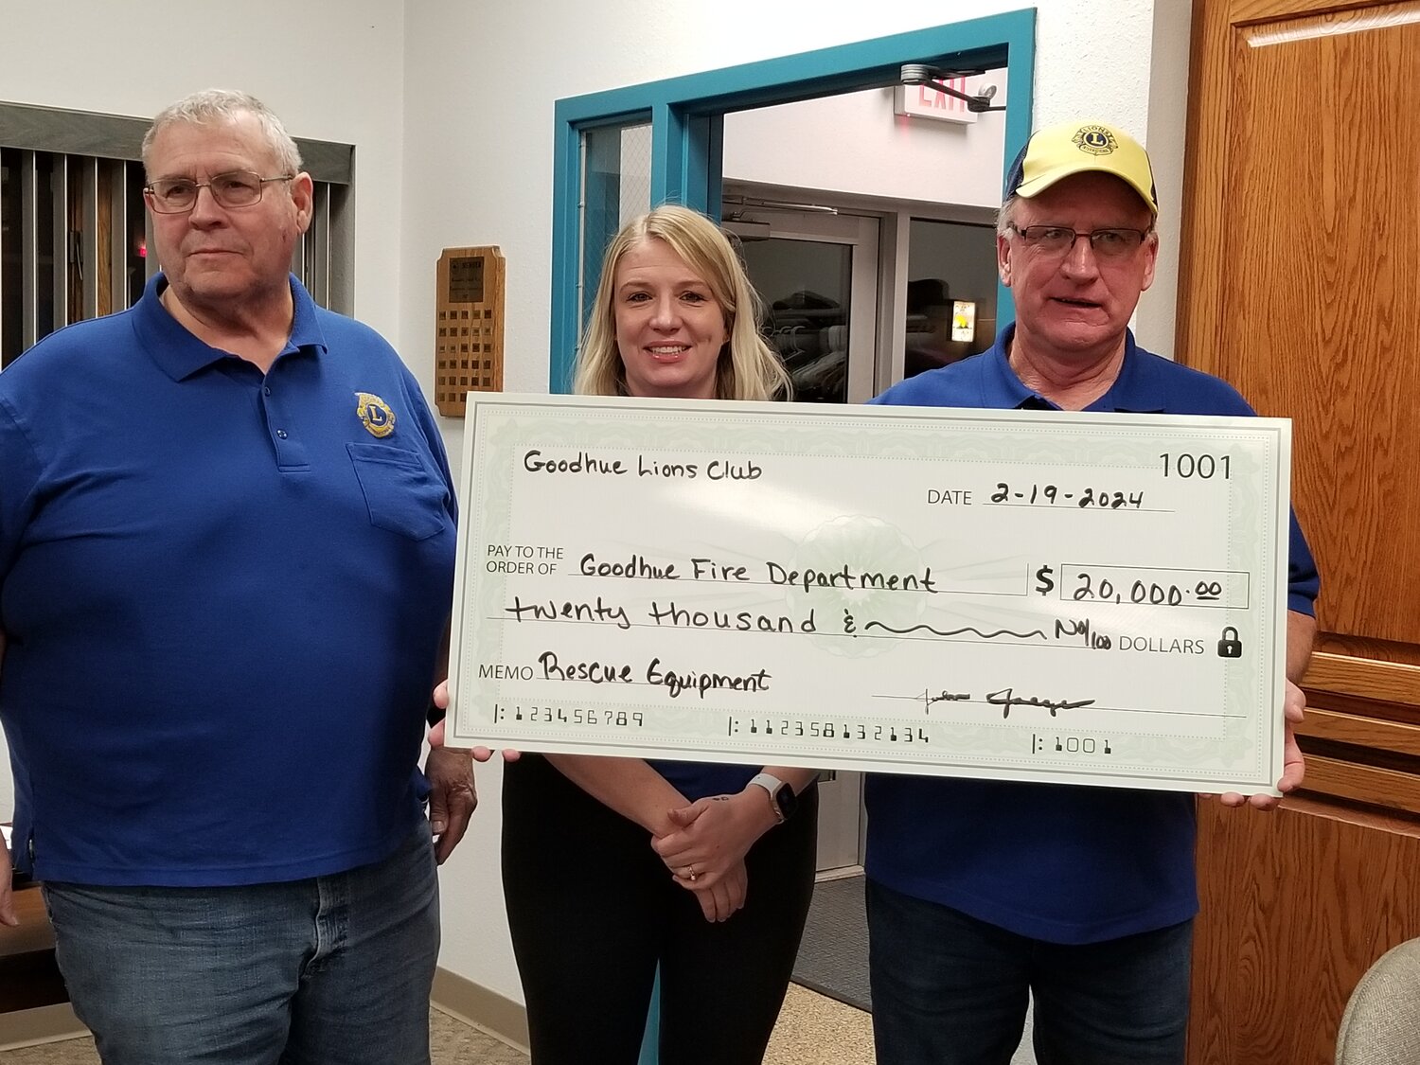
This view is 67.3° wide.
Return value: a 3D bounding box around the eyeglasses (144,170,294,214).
[{"bbox_3d":[-0.598,-0.420,1.321,0.143,0.044,0.138,-4,15,-2],"label":"eyeglasses"}]

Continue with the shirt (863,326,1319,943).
[{"bbox_3d":[0.452,0.105,1.355,0.590,0.735,0.330,2,3,13],"label":"shirt"}]

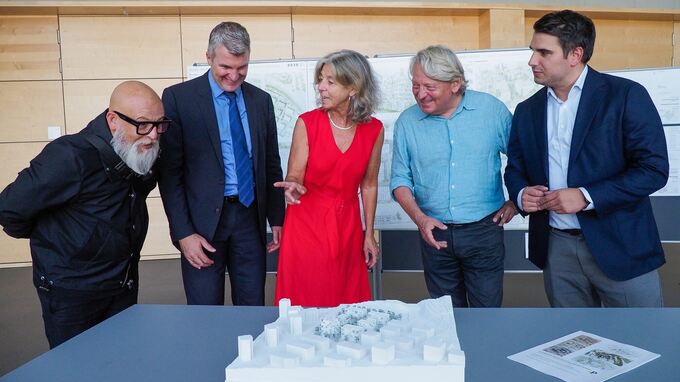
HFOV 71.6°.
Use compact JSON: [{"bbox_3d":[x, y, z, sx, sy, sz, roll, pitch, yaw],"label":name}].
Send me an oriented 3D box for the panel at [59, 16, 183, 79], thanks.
[{"bbox_3d":[-2.923,-1.920,6.338,1.561,0.839,0.040,-2,3,-6],"label":"panel"}]

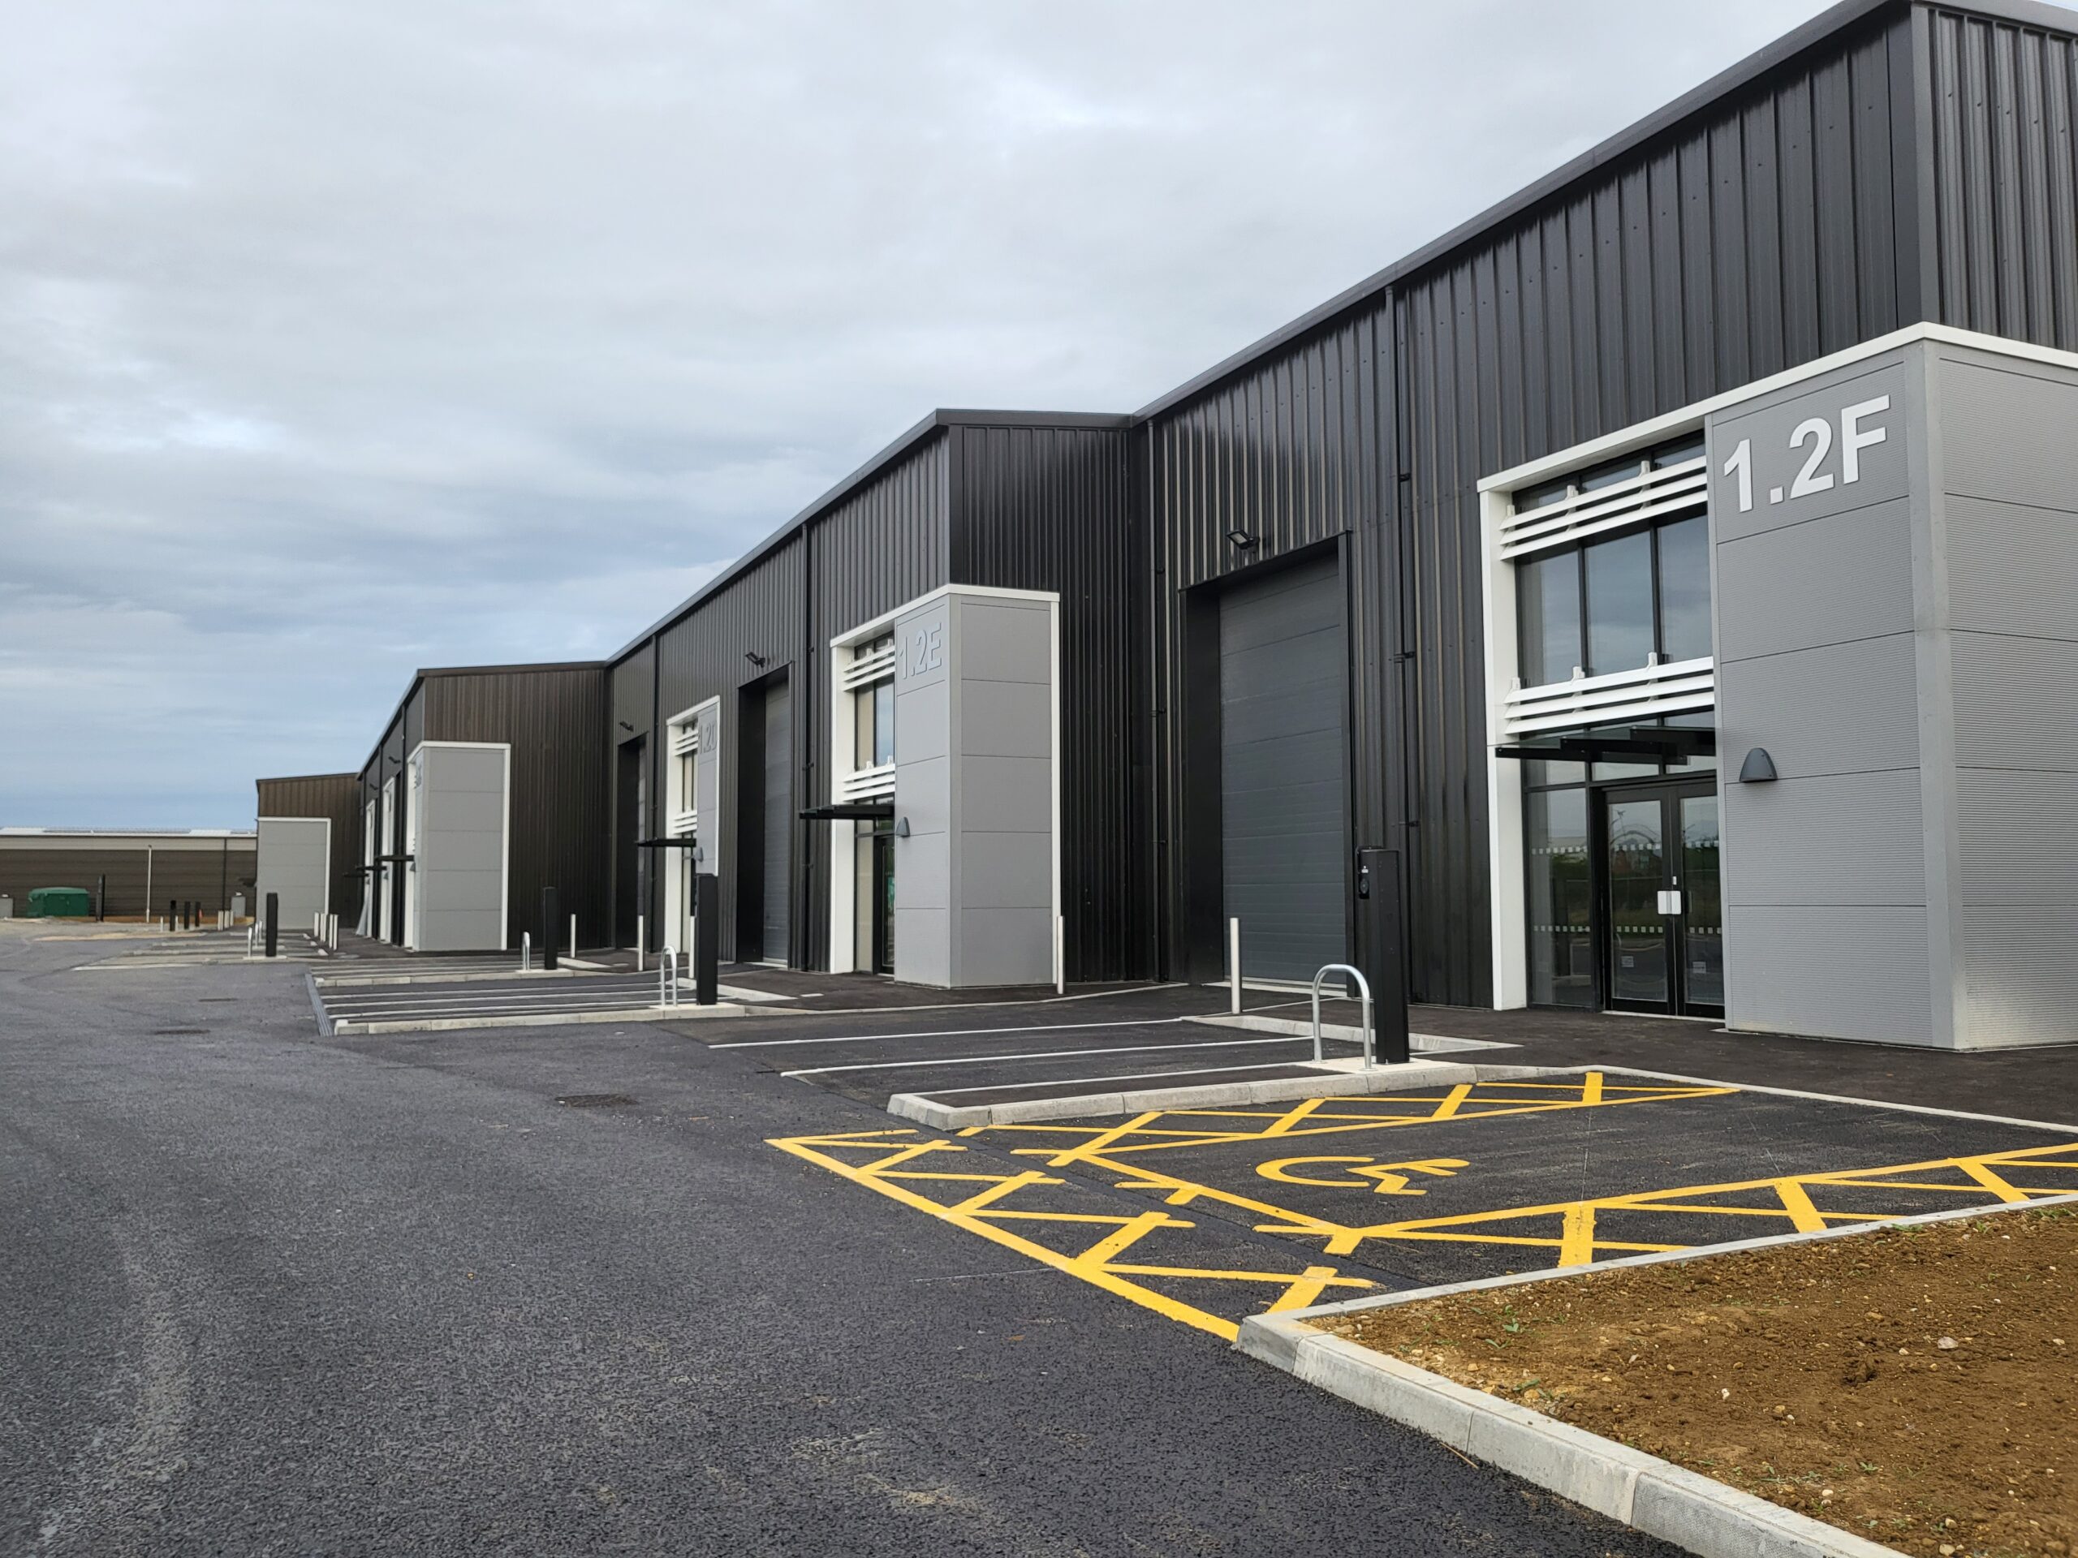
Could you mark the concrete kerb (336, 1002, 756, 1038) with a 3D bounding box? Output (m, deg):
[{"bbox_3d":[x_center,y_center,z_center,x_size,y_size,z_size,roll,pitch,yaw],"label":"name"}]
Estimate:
[{"bbox_3d":[-5.449,2.643,17.274,4.313,0.121,0.960,2,-5,-25],"label":"concrete kerb"}]

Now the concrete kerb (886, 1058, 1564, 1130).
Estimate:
[{"bbox_3d":[1.401,2.058,10.491,4.787,0.126,0.929,2,-5,-25],"label":"concrete kerb"}]

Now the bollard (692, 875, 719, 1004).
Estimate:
[{"bbox_3d":[-3.920,1.882,18.343,0.212,1.555,0.212,2,-5,-25],"label":"bollard"}]

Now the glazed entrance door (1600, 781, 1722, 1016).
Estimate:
[{"bbox_3d":[5.643,1.071,13.893,0.101,2.081,1.636,2,-5,-25],"label":"glazed entrance door"}]

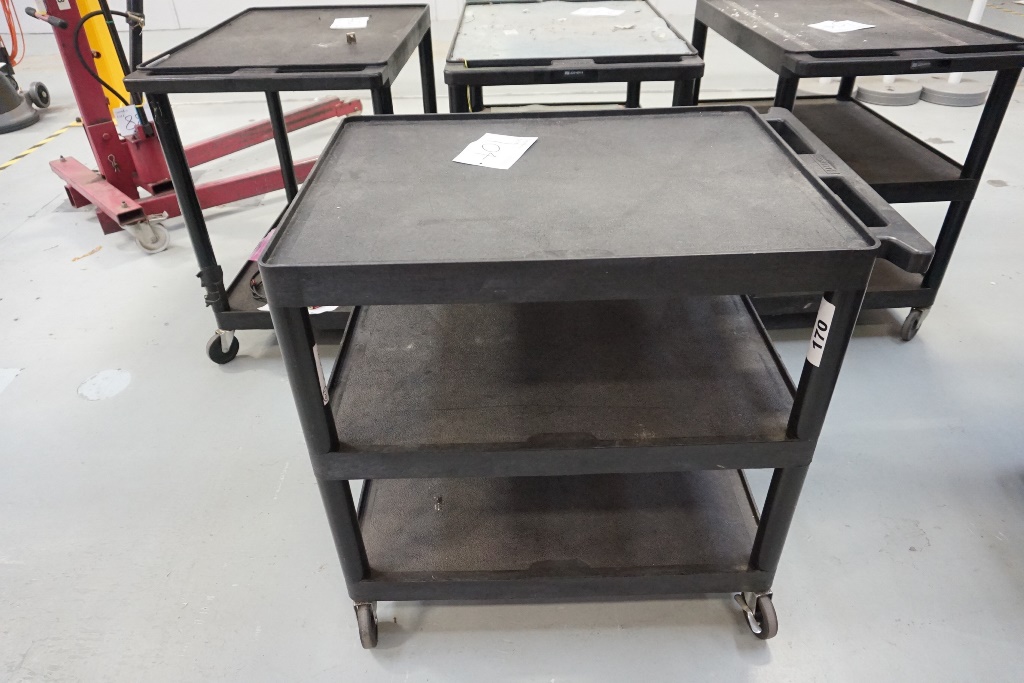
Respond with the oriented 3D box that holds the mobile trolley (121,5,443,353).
[{"bbox_3d":[-0.582,-0.516,2.211,0.622,0.895,0.870,0,36,3],"label":"mobile trolley"}]

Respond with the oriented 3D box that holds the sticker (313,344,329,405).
[{"bbox_3d":[-0.284,0.048,1.028,0.007,0.108,0.027,-2,36,0],"label":"sticker"}]

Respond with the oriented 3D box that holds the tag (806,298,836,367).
[{"bbox_3d":[0.443,-0.012,0.987,0.007,0.108,0.027,-12,37,-14],"label":"tag"}]

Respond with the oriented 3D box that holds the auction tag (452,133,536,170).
[{"bbox_3d":[-0.027,-0.348,1.234,0.104,0.004,0.154,11,38,17],"label":"auction tag"}]

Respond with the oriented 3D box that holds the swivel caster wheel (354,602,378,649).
[{"bbox_3d":[-0.284,0.553,1.380,0.043,0.124,0.110,-2,36,0],"label":"swivel caster wheel"}]

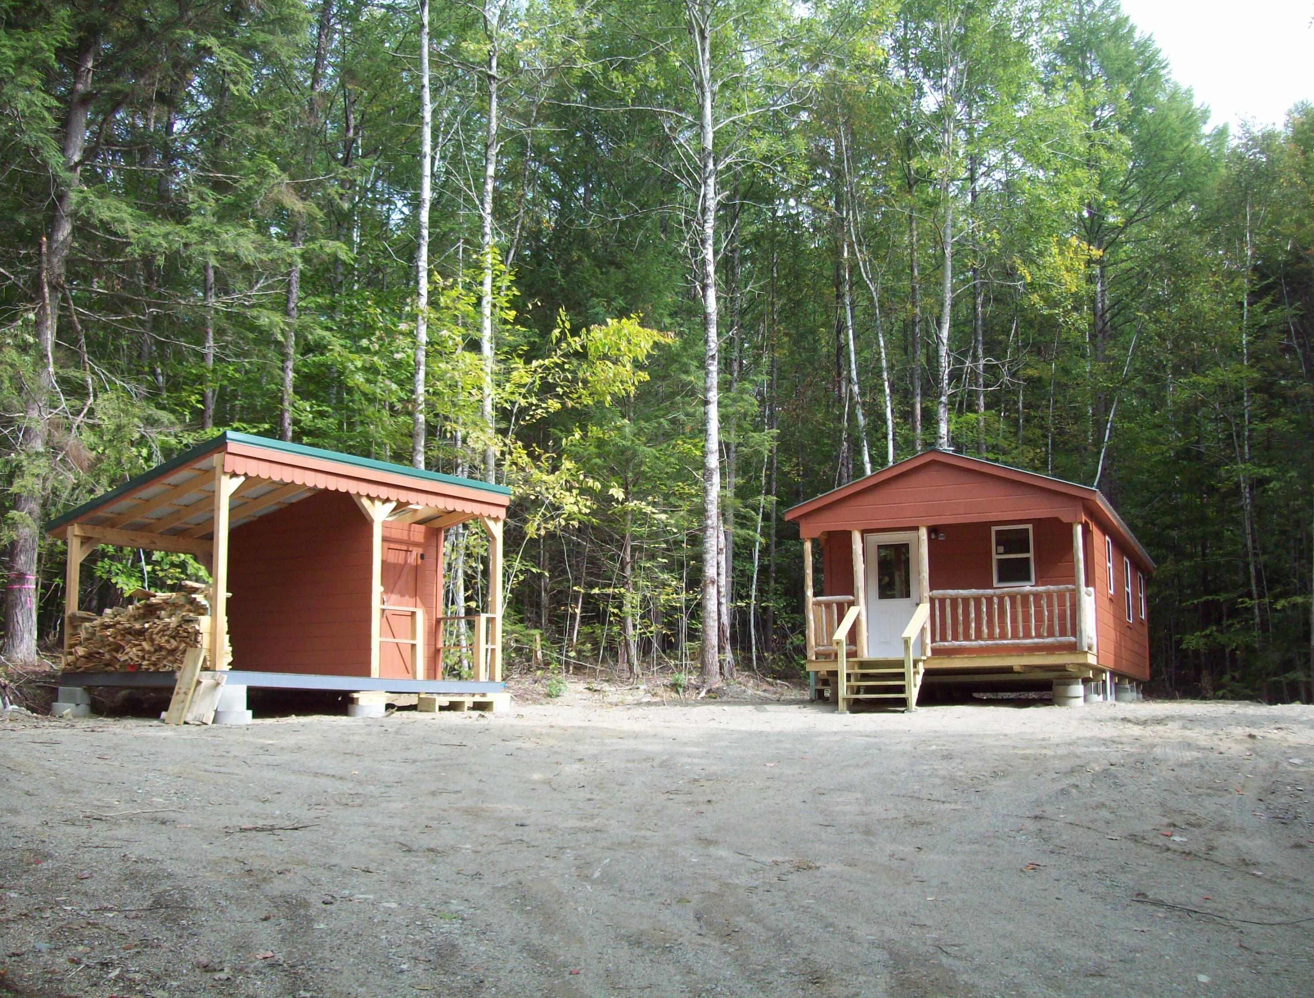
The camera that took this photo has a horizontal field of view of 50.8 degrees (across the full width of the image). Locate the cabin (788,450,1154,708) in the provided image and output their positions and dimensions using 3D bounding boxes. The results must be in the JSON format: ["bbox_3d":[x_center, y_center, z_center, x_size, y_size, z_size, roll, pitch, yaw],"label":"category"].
[{"bbox_3d":[6.521,1.998,26.265,4.842,4.016,12.000,-4,-10,23],"label":"cabin"}]

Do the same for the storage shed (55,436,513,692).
[{"bbox_3d":[-4.939,1.120,18.783,3.570,2.930,5.080,-6,-11,35],"label":"storage shed"}]

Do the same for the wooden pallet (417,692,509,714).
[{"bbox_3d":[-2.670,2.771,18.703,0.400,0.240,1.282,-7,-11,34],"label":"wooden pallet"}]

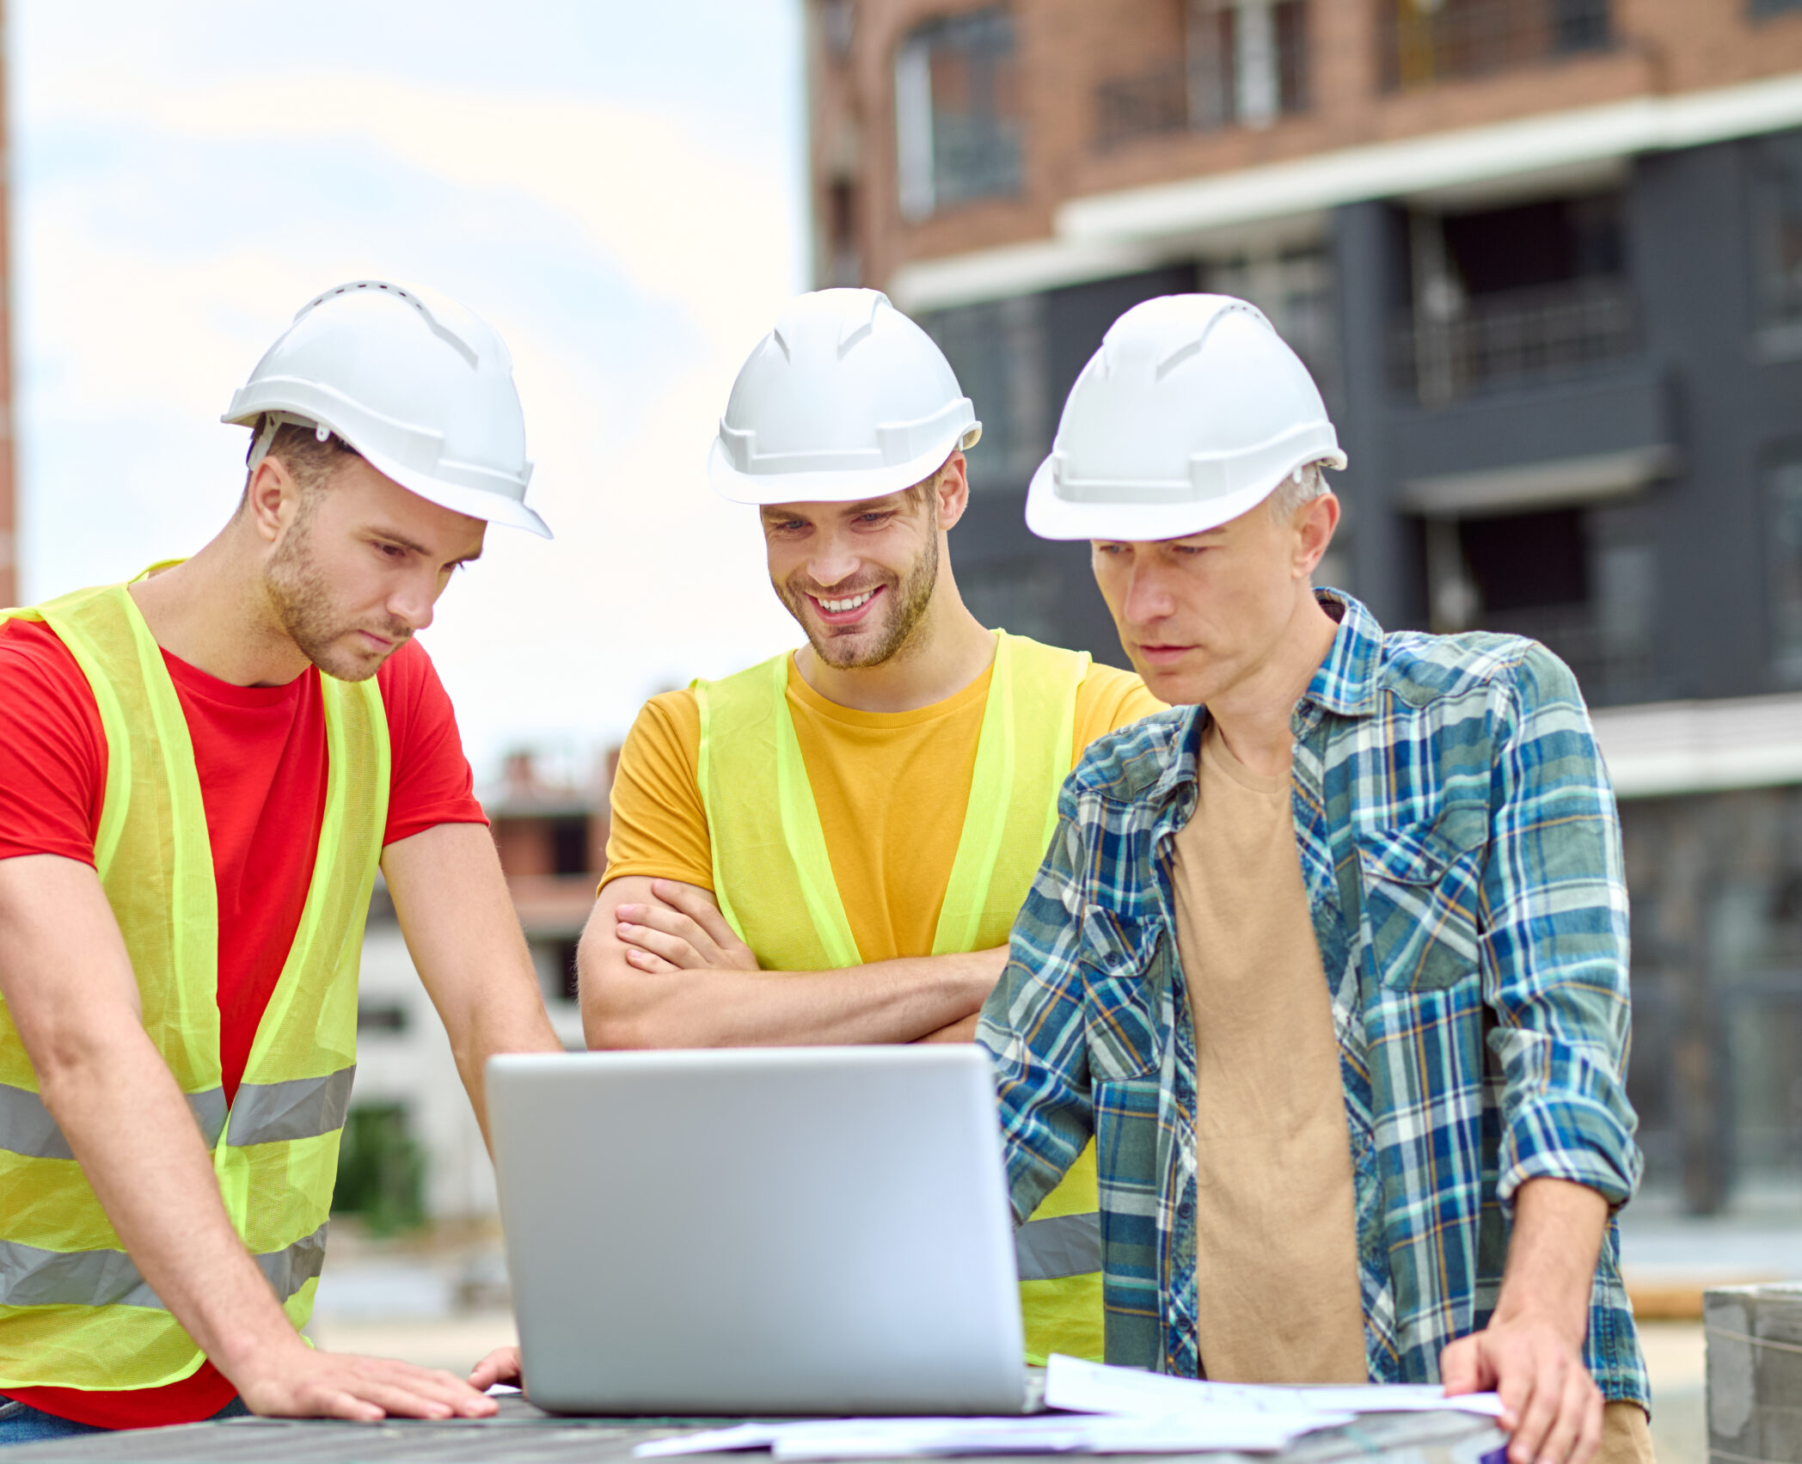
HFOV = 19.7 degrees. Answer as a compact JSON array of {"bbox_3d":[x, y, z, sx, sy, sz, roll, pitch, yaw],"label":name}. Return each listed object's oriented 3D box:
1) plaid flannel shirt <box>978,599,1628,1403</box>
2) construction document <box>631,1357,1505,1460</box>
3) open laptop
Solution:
[{"bbox_3d":[0.316,0.203,3.970,0.480,0.640,0.340,-4,-5,22],"label":"plaid flannel shirt"},{"bbox_3d":[0.122,0.457,3.500,0.570,0.045,0.420,-2,-4,6],"label":"construction document"},{"bbox_3d":[-0.063,0.364,3.845,0.380,0.265,0.290,-3,-5,18],"label":"open laptop"}]

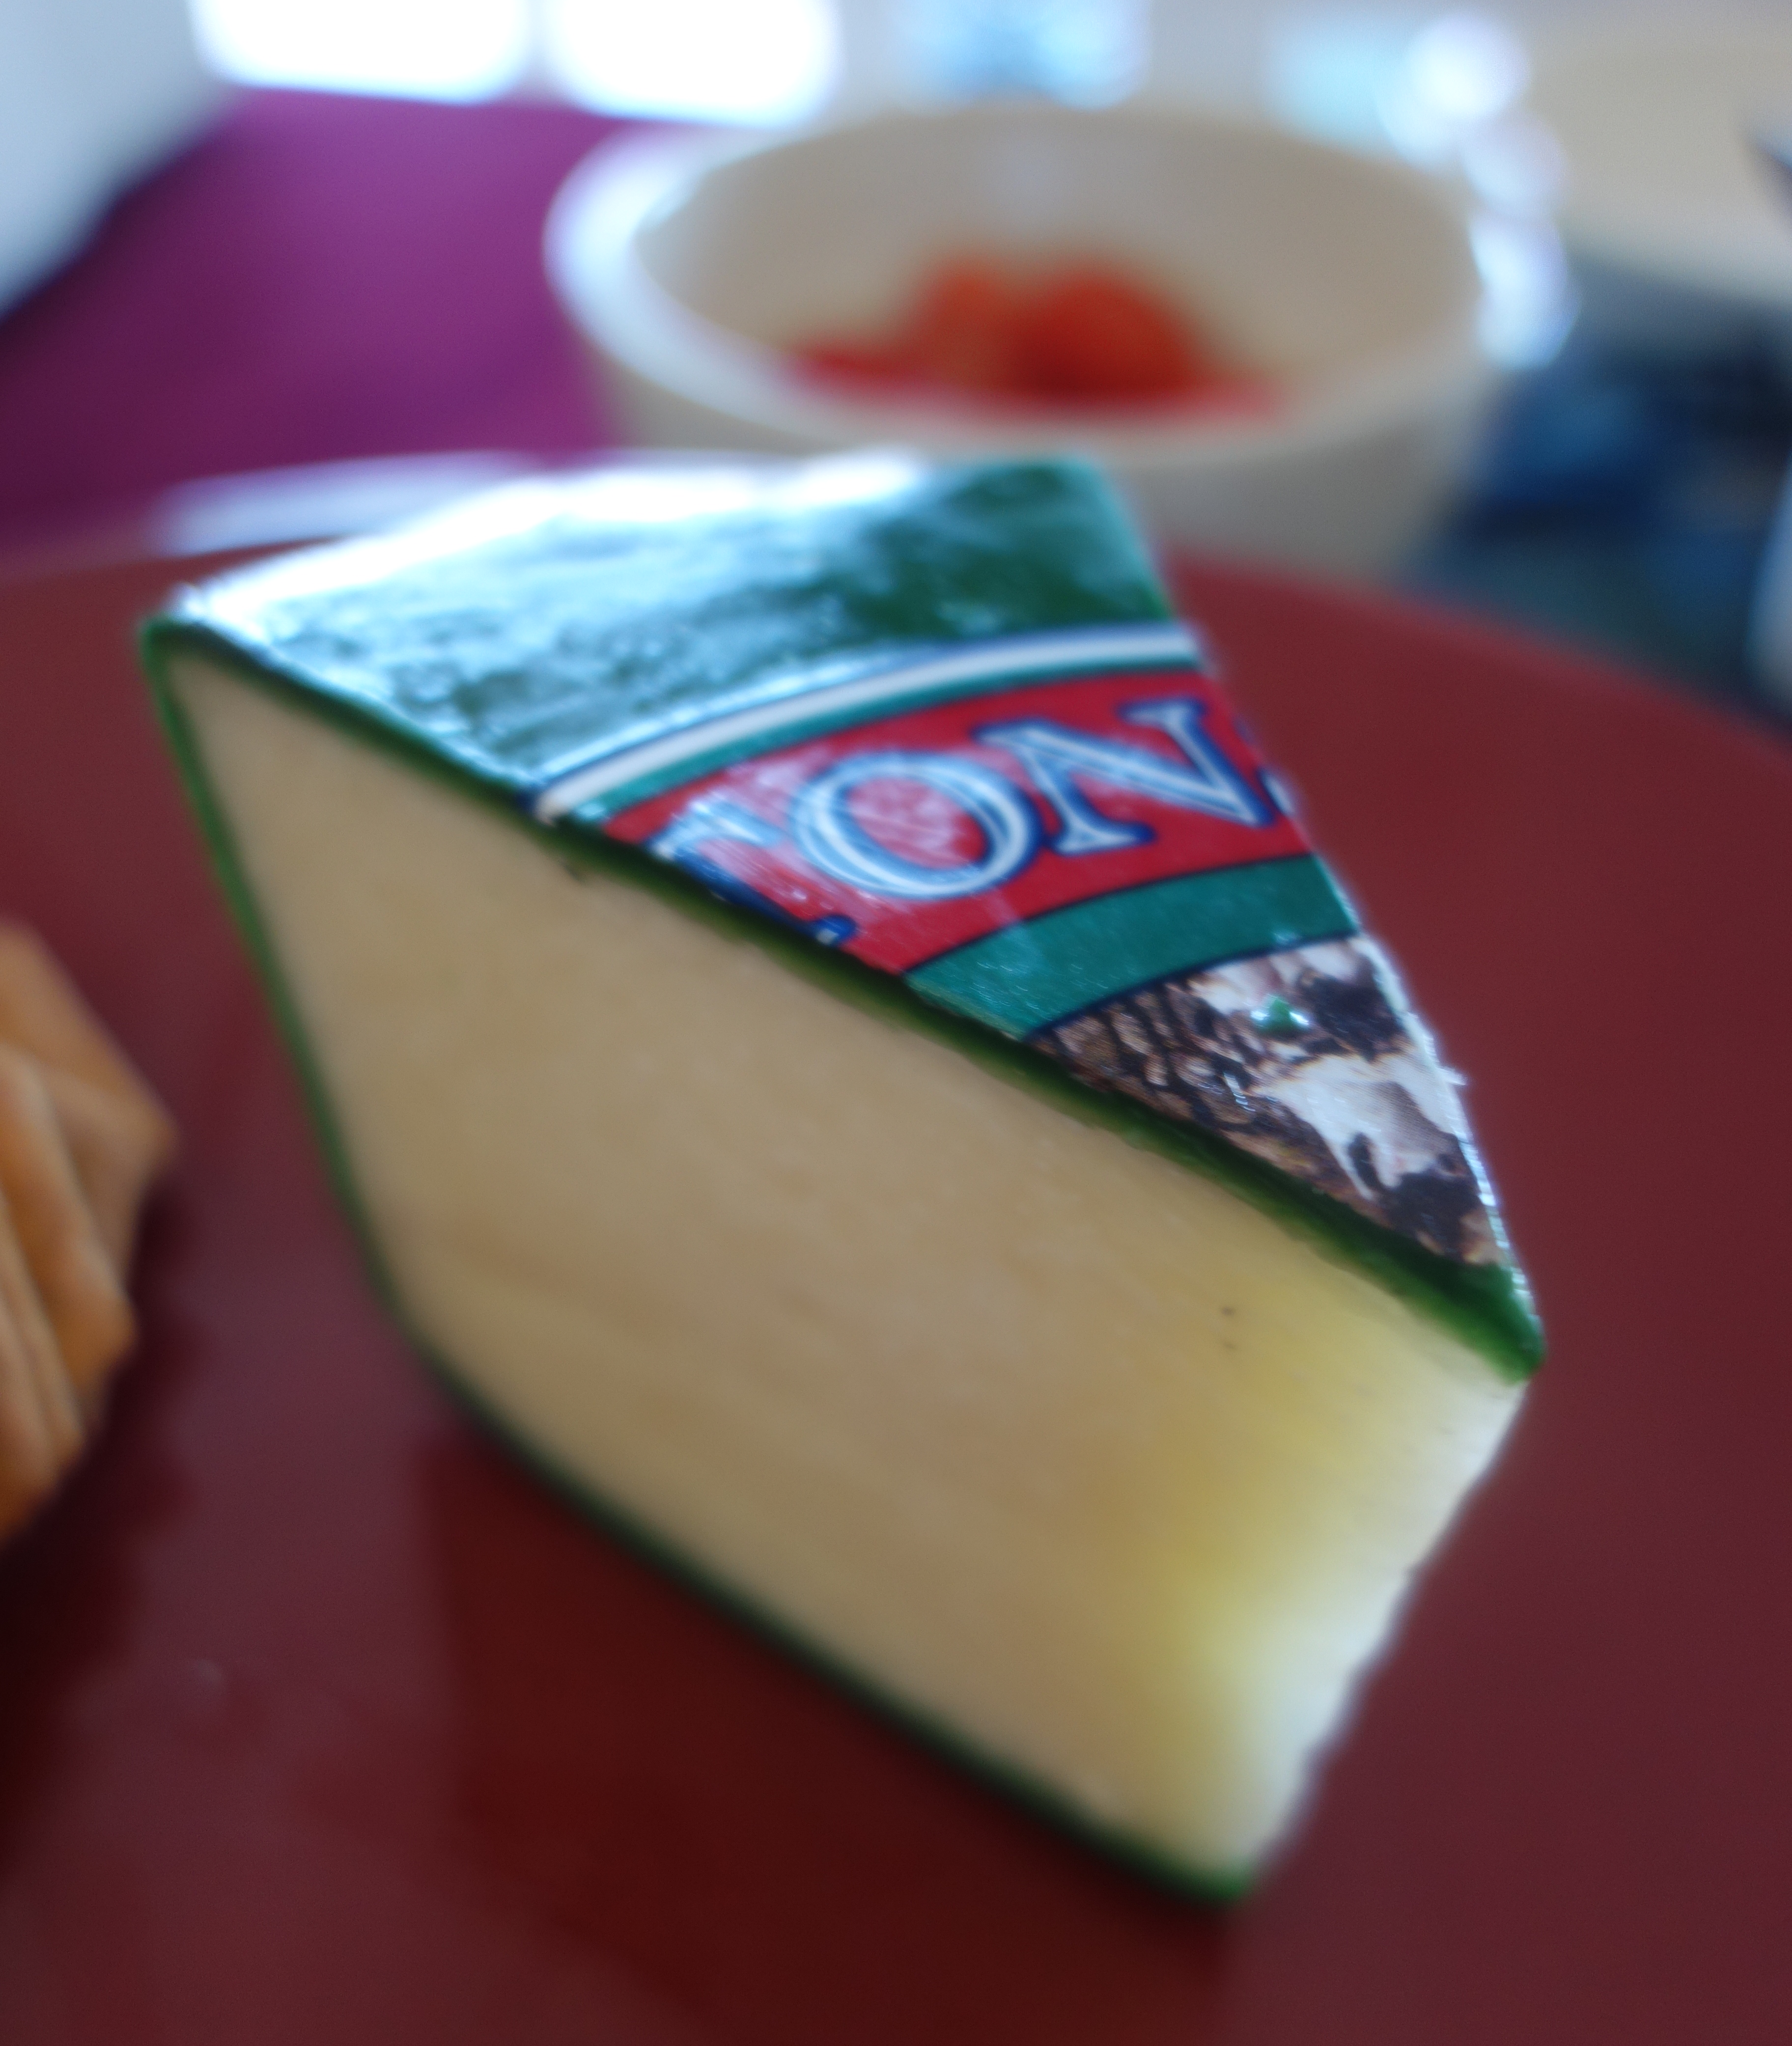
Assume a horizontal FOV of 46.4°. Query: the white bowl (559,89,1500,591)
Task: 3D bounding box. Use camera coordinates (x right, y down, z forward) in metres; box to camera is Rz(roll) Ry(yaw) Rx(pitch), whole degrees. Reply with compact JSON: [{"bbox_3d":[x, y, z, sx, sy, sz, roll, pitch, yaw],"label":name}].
[{"bbox_3d":[0.014,-0.078,0.279,0.118,0.052,0.118,2,40,-2],"label":"white bowl"}]

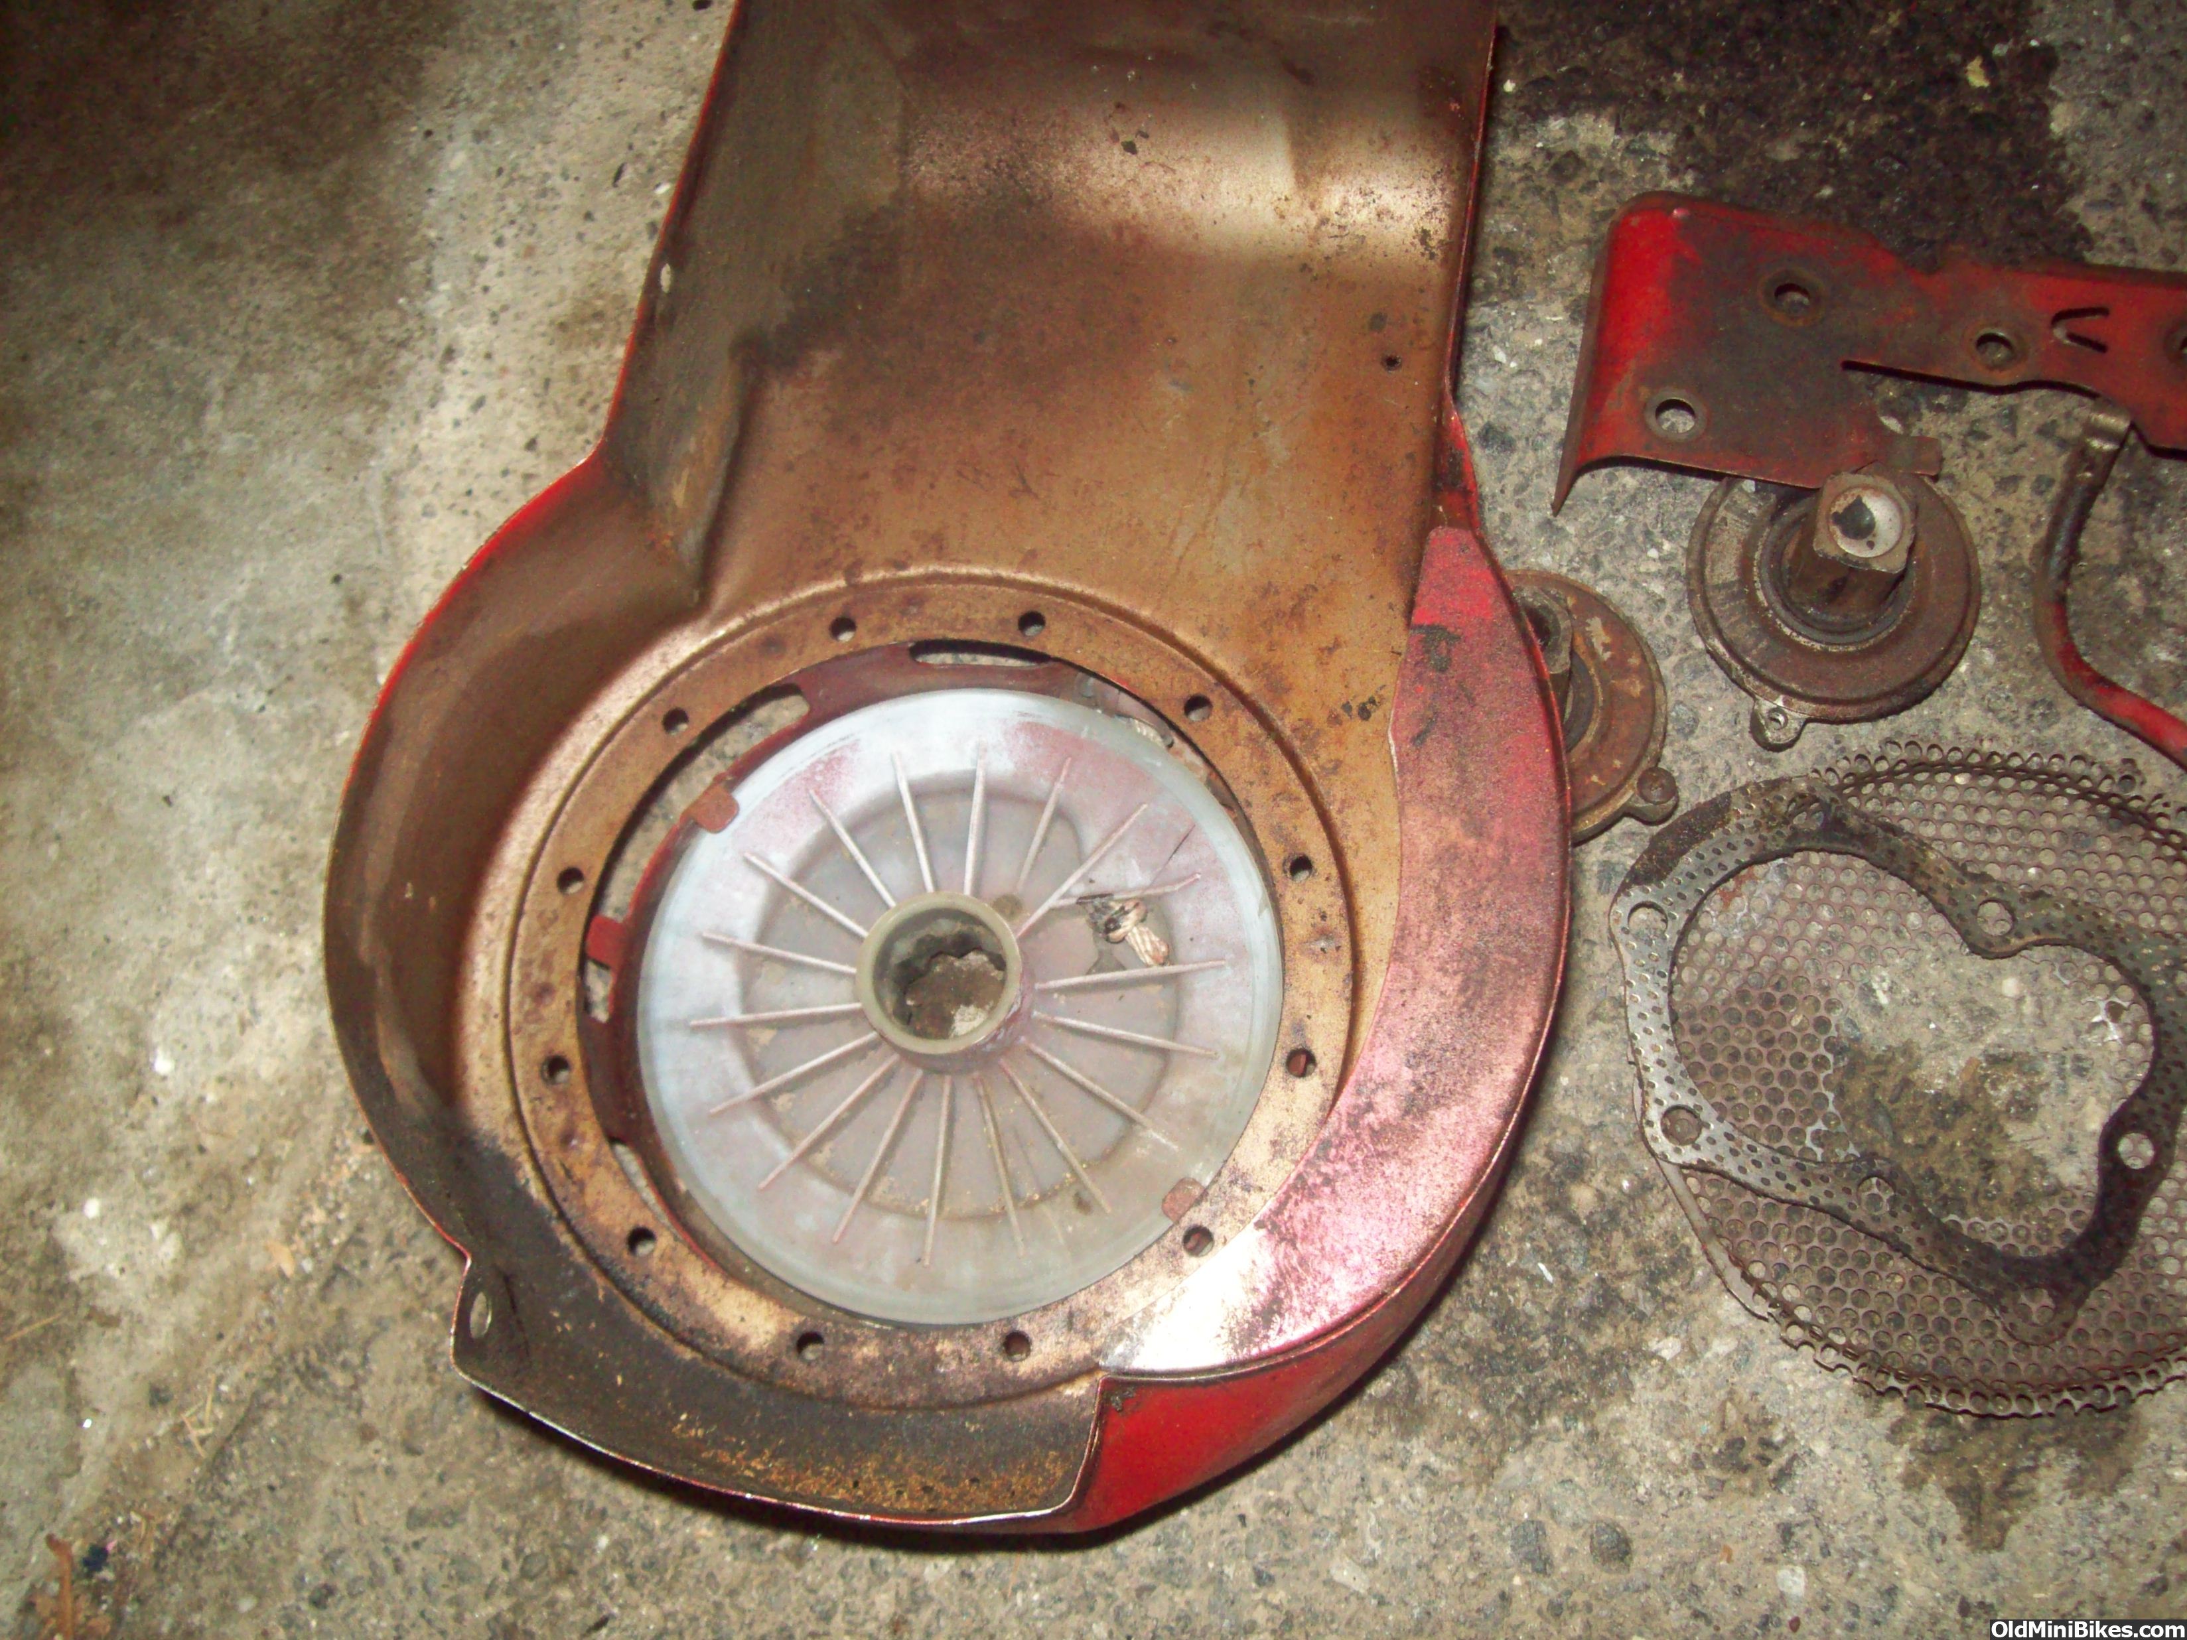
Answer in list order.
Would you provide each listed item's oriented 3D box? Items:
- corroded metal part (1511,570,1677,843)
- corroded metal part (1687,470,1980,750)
[{"bbox_3d":[0.093,-0.030,0.492,0.078,0.054,0.066,34,80,13],"label":"corroded metal part"},{"bbox_3d":[0.163,-0.057,0.494,0.066,0.054,0.078,22,82,13],"label":"corroded metal part"}]

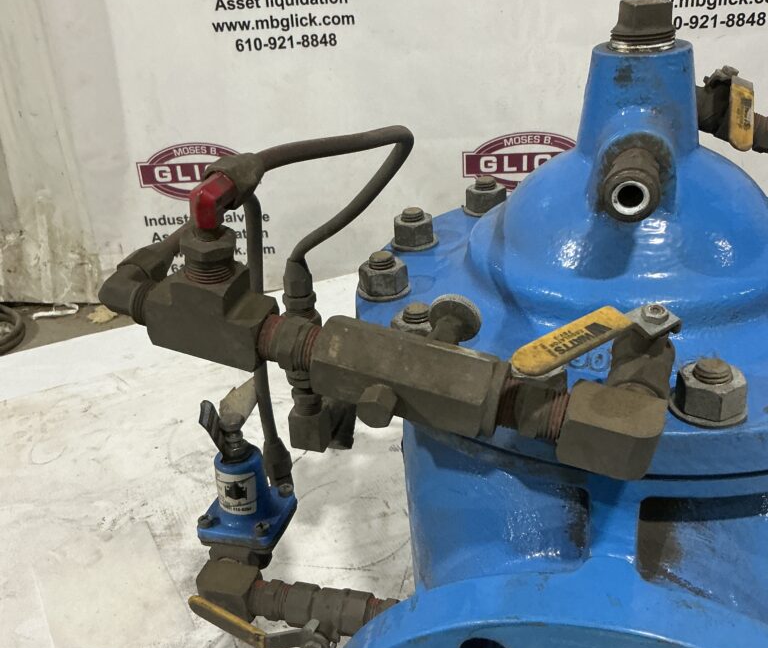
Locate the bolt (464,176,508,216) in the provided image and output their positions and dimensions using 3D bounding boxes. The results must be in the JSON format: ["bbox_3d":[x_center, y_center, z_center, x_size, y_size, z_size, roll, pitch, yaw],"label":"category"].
[{"bbox_3d":[0.074,-0.093,0.602,0.032,0.021,0.031,-1,28,7],"label":"bolt"}]

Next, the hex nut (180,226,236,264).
[{"bbox_3d":[-0.075,-0.033,0.352,0.024,0.010,0.024,-4,30,-12],"label":"hex nut"}]

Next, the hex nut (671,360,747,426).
[{"bbox_3d":[0.142,0.028,0.358,0.032,0.021,0.031,7,30,22],"label":"hex nut"}]

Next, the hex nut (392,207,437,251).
[{"bbox_3d":[0.020,-0.065,0.557,0.032,0.021,0.031,-3,27,2],"label":"hex nut"}]

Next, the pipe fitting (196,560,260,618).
[{"bbox_3d":[-0.094,0.161,0.503,0.030,0.028,0.027,0,28,10],"label":"pipe fitting"}]

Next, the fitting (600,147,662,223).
[{"bbox_3d":[0.122,-0.069,0.408,0.028,0.028,0.047,4,29,16],"label":"fitting"}]

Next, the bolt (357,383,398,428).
[{"bbox_3d":[-0.003,0.034,0.346,0.017,0.017,0.011,16,44,9],"label":"bolt"}]

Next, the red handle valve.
[{"bbox_3d":[-0.071,-0.051,0.346,0.018,0.020,0.013,-21,37,-36],"label":"red handle valve"}]

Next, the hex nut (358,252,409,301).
[{"bbox_3d":[0.000,-0.031,0.494,0.032,0.021,0.031,-5,27,0],"label":"hex nut"}]

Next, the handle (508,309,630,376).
[{"bbox_3d":[0.078,0.007,0.340,0.063,0.008,0.019,-23,38,-37],"label":"handle"}]

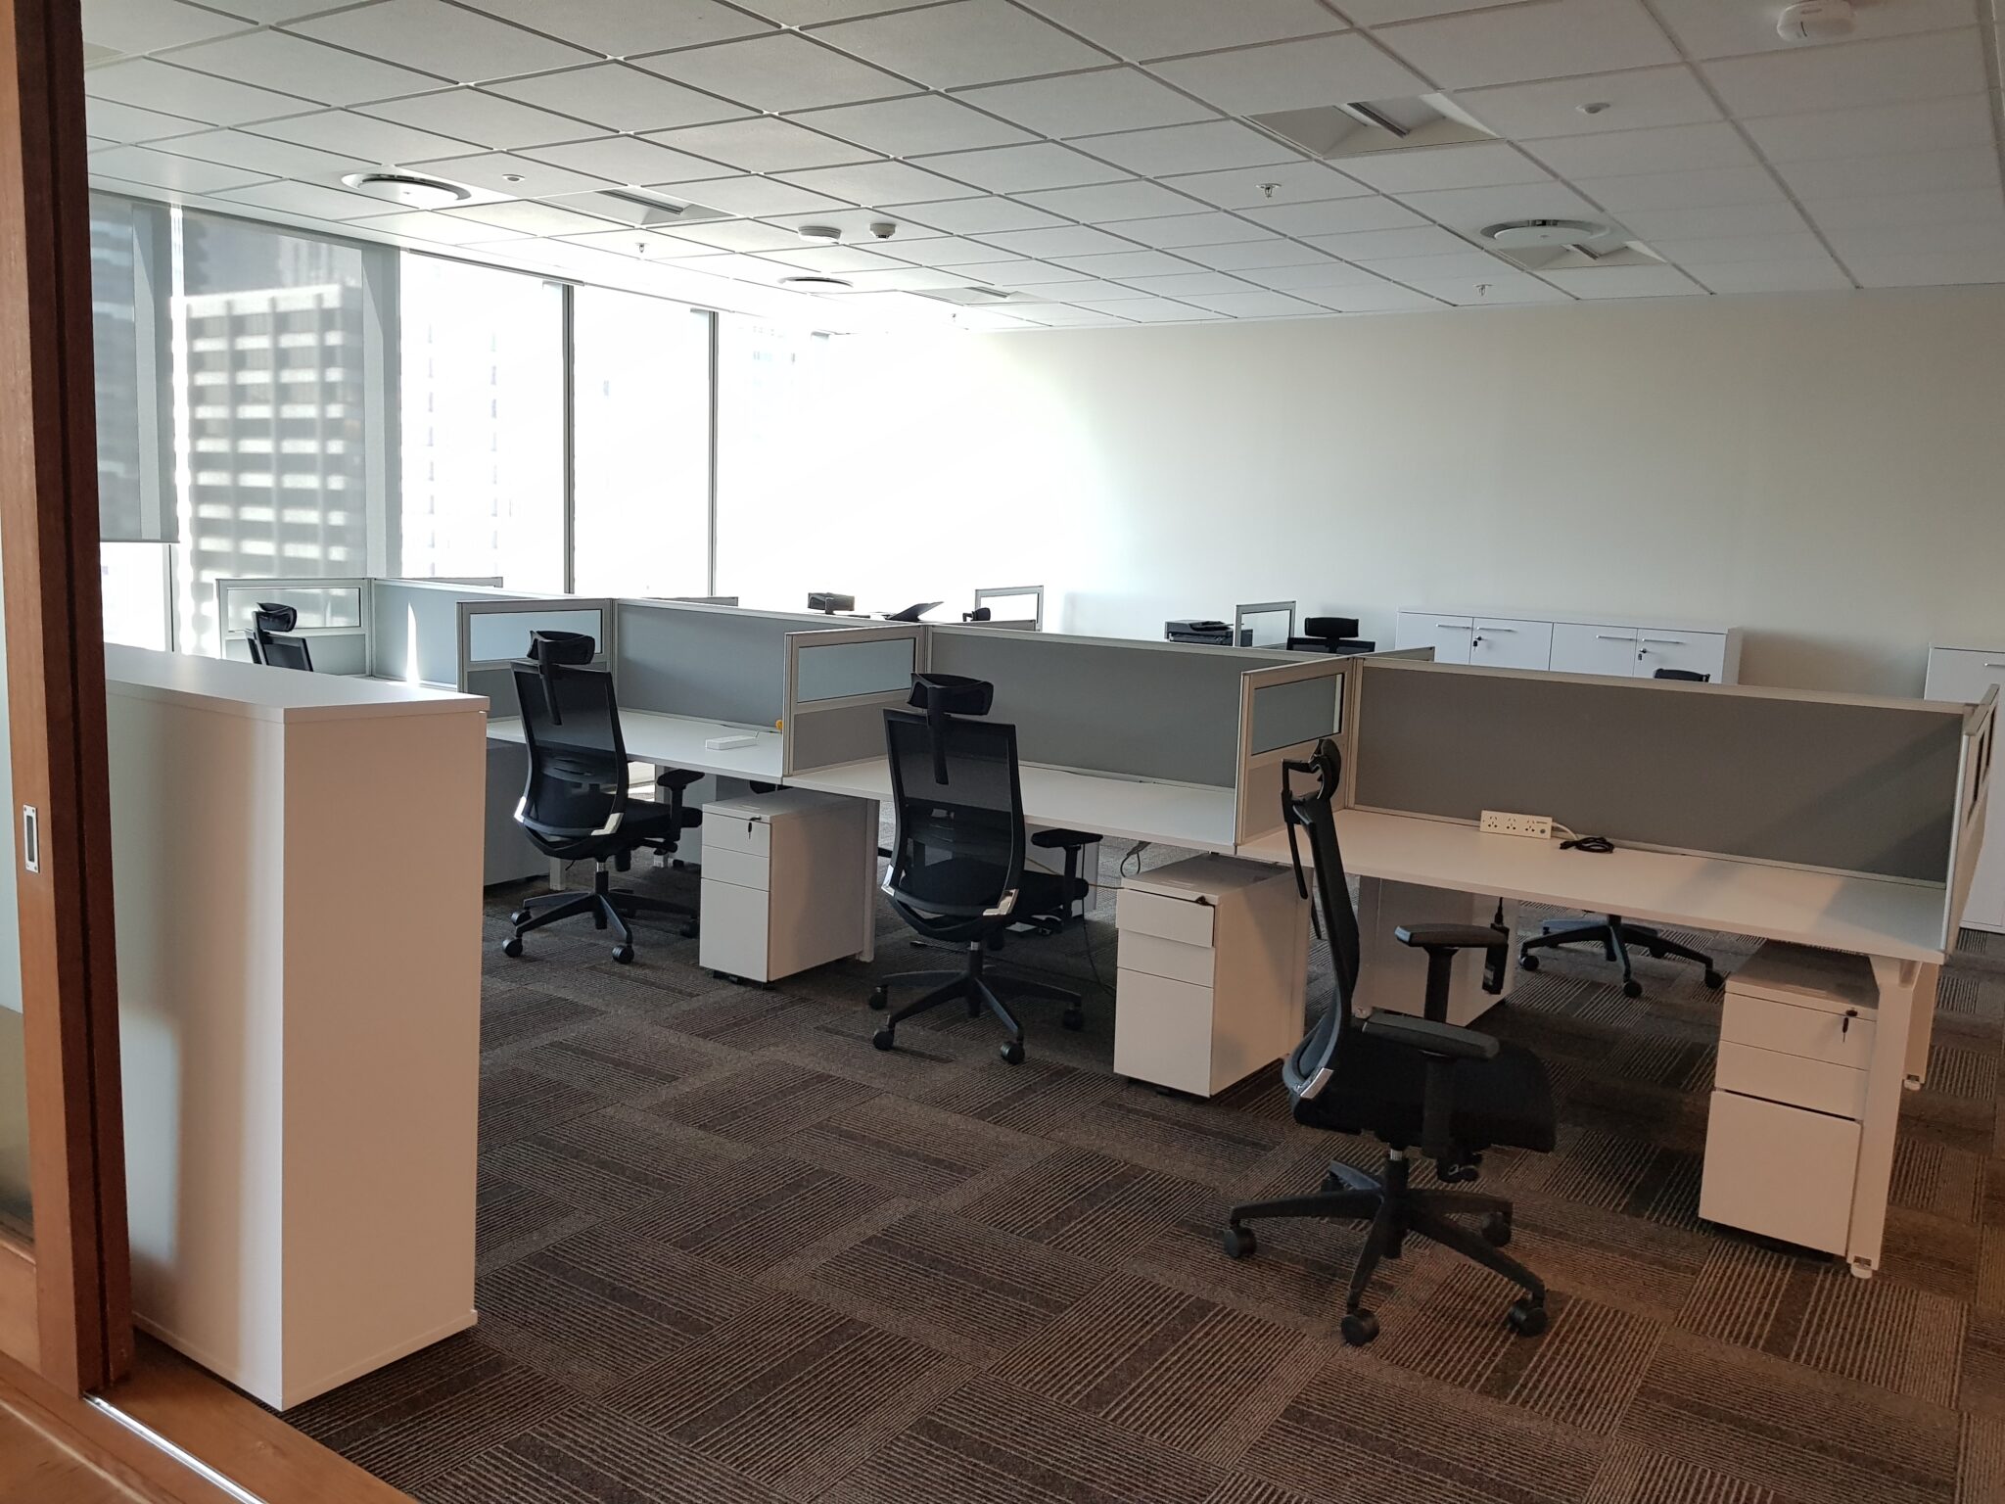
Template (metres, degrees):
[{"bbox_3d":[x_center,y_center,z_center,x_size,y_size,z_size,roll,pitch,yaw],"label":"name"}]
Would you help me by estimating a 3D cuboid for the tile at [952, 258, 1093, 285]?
[{"bbox_3d":[0.060,-2.296,7.189,0.590,0.020,0.590,8,11,33],"label":"tile"}]

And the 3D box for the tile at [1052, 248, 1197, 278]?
[{"bbox_3d":[0.557,-2.185,6.725,0.600,0.020,0.600,8,11,33],"label":"tile"}]

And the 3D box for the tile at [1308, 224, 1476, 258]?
[{"bbox_3d":[1.562,-2.062,6.151,0.595,0.020,0.595,8,11,33],"label":"tile"}]

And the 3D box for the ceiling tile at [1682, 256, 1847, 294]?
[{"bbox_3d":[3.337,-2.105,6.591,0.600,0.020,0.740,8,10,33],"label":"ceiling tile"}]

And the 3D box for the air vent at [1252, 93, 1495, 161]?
[{"bbox_3d":[1.073,-1.822,4.335,0.590,0.060,0.590,8,10,33],"label":"air vent"}]

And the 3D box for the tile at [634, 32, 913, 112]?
[{"bbox_3d":[-0.595,-1.812,3.996,0.595,0.020,0.595,8,11,33],"label":"tile"}]

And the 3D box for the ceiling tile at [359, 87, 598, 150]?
[{"bbox_3d":[-1.594,-1.952,4.645,0.595,0.020,0.595,8,11,33],"label":"ceiling tile"}]

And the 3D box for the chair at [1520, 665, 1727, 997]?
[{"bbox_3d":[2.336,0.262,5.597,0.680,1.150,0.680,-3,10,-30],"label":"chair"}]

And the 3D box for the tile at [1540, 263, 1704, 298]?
[{"bbox_3d":[2.847,-2.169,6.933,0.590,0.020,0.930,8,11,33],"label":"tile"}]

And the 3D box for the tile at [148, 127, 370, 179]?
[{"bbox_3d":[-2.588,-2.086,5.278,0.590,0.020,0.590,8,10,33],"label":"tile"}]

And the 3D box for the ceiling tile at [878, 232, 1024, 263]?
[{"bbox_3d":[-0.269,-2.208,6.629,0.595,0.020,0.595,8,11,33],"label":"ceiling tile"}]

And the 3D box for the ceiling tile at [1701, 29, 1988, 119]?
[{"bbox_3d":[2.043,-1.637,3.627,0.600,0.020,0.600,8,11,33],"label":"ceiling tile"}]

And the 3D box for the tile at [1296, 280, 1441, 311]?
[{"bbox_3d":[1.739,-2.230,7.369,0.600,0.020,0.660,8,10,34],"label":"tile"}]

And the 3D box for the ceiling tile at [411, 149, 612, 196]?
[{"bbox_3d":[-1.756,-2.079,5.460,0.600,0.020,0.600,8,11,33],"label":"ceiling tile"}]

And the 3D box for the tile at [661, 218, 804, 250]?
[{"bbox_3d":[-1.104,-2.217,6.442,0.590,0.020,0.590,8,10,33],"label":"tile"}]

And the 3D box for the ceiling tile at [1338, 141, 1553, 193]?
[{"bbox_3d":[1.403,-1.880,4.835,0.590,0.020,0.590,8,11,33],"label":"ceiling tile"}]

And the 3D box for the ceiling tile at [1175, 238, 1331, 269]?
[{"bbox_3d":[1.080,-2.166,6.527,0.600,0.020,0.600,8,10,33],"label":"ceiling tile"}]

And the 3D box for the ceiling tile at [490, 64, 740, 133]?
[{"bbox_3d":[-1.113,-1.904,4.367,0.600,0.020,0.600,8,10,33],"label":"ceiling tile"}]

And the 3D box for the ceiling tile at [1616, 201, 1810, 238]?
[{"bbox_3d":[2.564,-1.931,5.499,0.590,0.020,0.590,8,10,33],"label":"ceiling tile"}]

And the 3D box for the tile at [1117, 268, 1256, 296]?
[{"bbox_3d":[0.885,-2.277,7.283,0.590,0.020,0.590,8,10,33],"label":"tile"}]

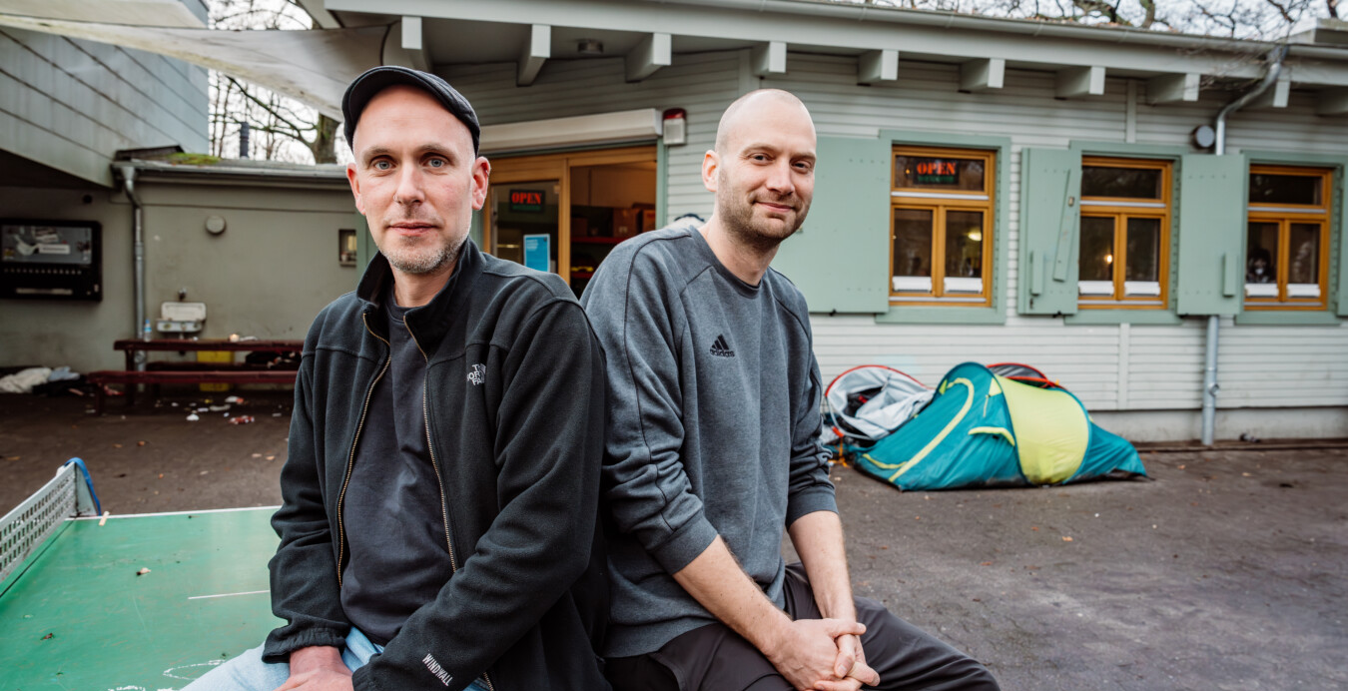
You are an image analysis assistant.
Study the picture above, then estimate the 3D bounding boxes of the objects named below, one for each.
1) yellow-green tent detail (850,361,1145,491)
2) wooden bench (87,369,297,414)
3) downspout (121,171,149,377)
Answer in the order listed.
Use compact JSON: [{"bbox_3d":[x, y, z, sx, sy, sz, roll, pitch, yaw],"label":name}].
[{"bbox_3d":[2.468,0.559,7.150,2.120,0.875,1.200,0,3,-13],"label":"yellow-green tent detail"},{"bbox_3d":[-5.286,0.547,10.411,2.550,0.445,0.400,0,3,-12],"label":"wooden bench"},{"bbox_3d":[-7.451,-0.908,12.377,0.220,3.130,0.360,0,3,-17],"label":"downspout"}]

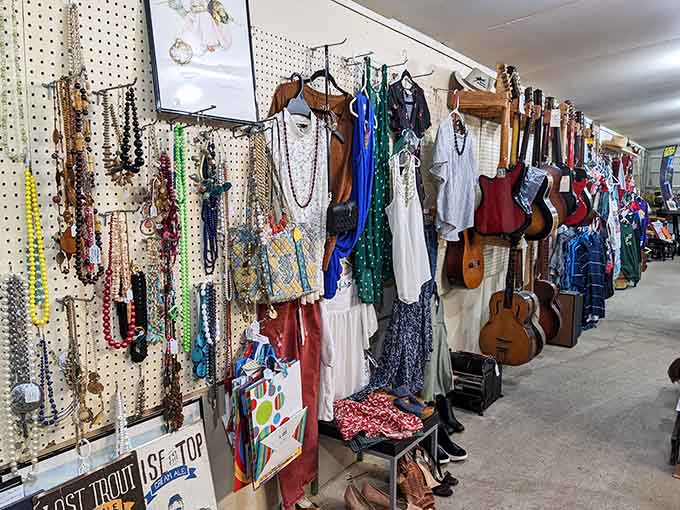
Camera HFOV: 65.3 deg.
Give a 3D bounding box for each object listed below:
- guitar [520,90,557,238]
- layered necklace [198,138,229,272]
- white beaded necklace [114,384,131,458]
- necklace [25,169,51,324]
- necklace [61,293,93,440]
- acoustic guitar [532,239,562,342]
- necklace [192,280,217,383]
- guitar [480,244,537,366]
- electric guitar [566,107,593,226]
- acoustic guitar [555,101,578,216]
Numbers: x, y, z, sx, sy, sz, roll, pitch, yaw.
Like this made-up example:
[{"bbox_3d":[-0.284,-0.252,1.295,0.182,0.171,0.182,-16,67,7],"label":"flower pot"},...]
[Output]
[{"bbox_3d":[1.233,-0.583,3.475,0.400,0.974,0.115,7,9,40],"label":"guitar"},{"bbox_3d":[-0.385,-0.147,1.613,0.050,0.412,0.085,4,8,34],"label":"layered necklace"},{"bbox_3d":[-0.577,0.442,1.408,0.025,0.205,0.035,4,8,34],"label":"white beaded necklace"},{"bbox_3d":[-0.683,-0.019,1.198,0.024,0.363,0.046,4,8,34],"label":"necklace"},{"bbox_3d":[-0.641,0.280,1.295,0.040,0.368,0.055,4,8,34],"label":"necklace"},{"bbox_3d":[1.537,0.160,3.971,0.110,0.970,0.380,-7,9,-43],"label":"acoustic guitar"},{"bbox_3d":[-0.416,0.235,1.627,0.045,0.320,0.070,4,8,34],"label":"necklace"},{"bbox_3d":[1.085,0.212,3.329,0.115,0.990,0.390,-4,9,-41],"label":"guitar"},{"bbox_3d":[2.088,-0.753,4.658,0.335,1.003,0.060,5,9,42],"label":"electric guitar"},{"bbox_3d":[1.819,-0.784,4.349,0.360,0.933,0.090,5,9,42],"label":"acoustic guitar"}]

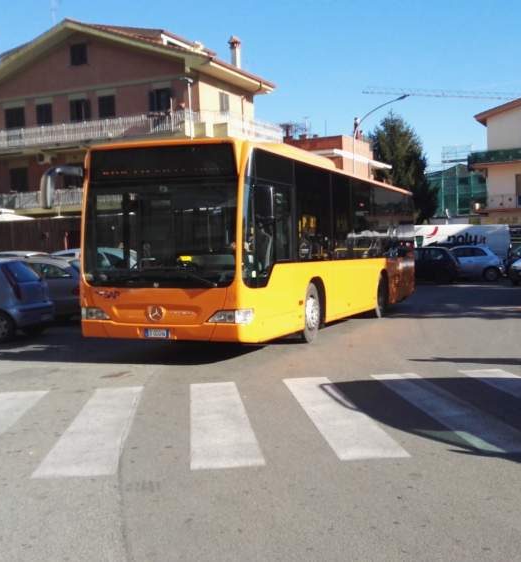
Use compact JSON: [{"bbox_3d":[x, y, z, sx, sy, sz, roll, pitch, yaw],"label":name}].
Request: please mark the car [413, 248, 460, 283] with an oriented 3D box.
[{"bbox_3d":[6.124,-0.638,31.386,4.000,1.470,1.700,-2,2,-2],"label":"car"}]

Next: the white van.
[{"bbox_3d":[9.300,-1.420,37.200,6.000,2.650,2.050,-2,2,-12],"label":"white van"}]

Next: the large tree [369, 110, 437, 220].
[{"bbox_3d":[9.563,-6.546,53.740,6.200,11.200,6.200,-2,2,0],"label":"large tree"}]

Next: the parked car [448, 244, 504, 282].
[{"bbox_3d":[8.771,-0.676,32.800,3.650,1.500,1.650,-2,2,-6],"label":"parked car"}]

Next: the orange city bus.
[{"bbox_3d":[0.740,-0.575,14.700,2.550,3.000,10.500,-1,2,24],"label":"orange city bus"}]

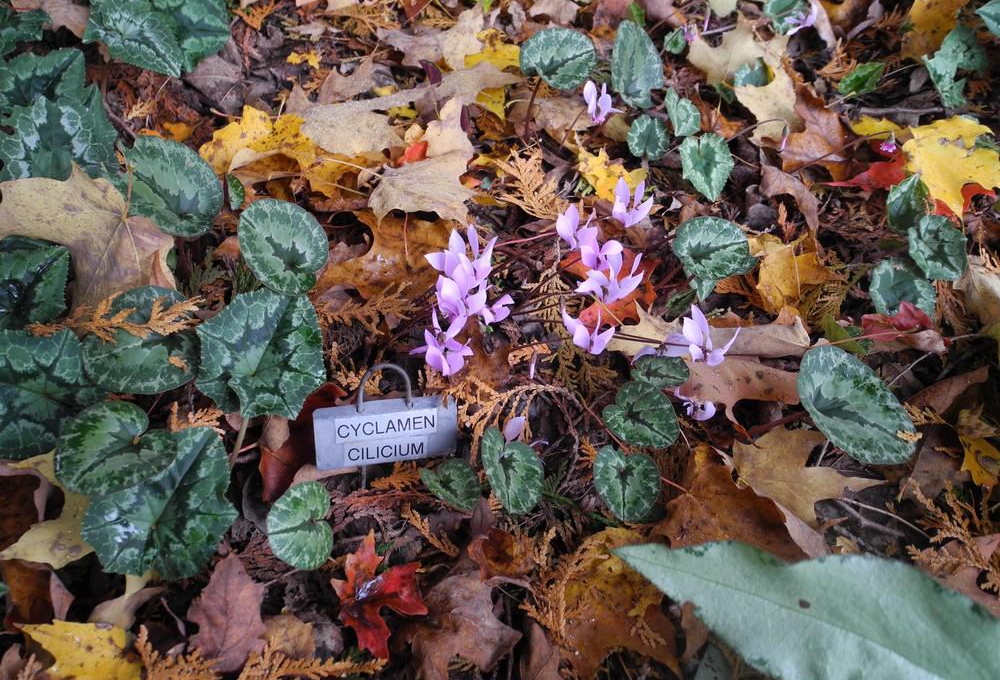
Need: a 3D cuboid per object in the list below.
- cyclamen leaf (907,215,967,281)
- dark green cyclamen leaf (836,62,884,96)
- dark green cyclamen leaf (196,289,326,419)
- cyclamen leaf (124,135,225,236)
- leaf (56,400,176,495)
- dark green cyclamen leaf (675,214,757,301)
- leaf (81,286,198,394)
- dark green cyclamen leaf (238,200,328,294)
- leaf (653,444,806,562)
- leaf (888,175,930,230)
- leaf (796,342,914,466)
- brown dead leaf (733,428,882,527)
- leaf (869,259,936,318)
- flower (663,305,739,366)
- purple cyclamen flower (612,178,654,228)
[{"bbox_3d":[0.276,-0.058,0.510,0.042,0.014,0.048,-19,61,-11],"label":"cyclamen leaf"},{"bbox_3d":[0.314,-0.227,0.700,0.062,0.012,0.025,-35,60,-20],"label":"dark green cyclamen leaf"},{"bbox_3d":[-0.136,0.005,0.462,0.079,0.017,0.083,18,66,0],"label":"dark green cyclamen leaf"},{"bbox_3d":[-0.219,-0.102,0.529,0.083,0.014,0.062,44,67,6],"label":"cyclamen leaf"},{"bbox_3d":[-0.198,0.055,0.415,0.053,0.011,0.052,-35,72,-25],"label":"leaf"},{"bbox_3d":[0.150,-0.062,0.568,0.052,0.013,0.055,-17,74,4],"label":"dark green cyclamen leaf"},{"bbox_3d":[-0.205,0.001,0.462,0.063,0.016,0.081,-20,56,-15],"label":"leaf"},{"bbox_3d":[-0.138,-0.060,0.515,0.051,0.010,0.065,-42,88,-15],"label":"dark green cyclamen leaf"},{"bbox_3d":[0.141,0.108,0.477,0.085,0.023,0.073,24,64,17],"label":"leaf"},{"bbox_3d":[0.303,-0.102,0.600,0.029,0.014,0.044,17,92,20],"label":"leaf"},{"bbox_3d":[0.193,0.035,0.437,0.070,0.016,0.069,32,50,8],"label":"leaf"},{"bbox_3d":[0.181,0.082,0.482,0.085,0.021,0.057,13,65,14],"label":"brown dead leaf"},{"bbox_3d":[0.246,-0.028,0.495,0.043,0.012,0.046,-22,62,-13],"label":"leaf"},{"bbox_3d":[0.115,-0.002,0.458,0.038,0.030,0.030,0,54,0],"label":"flower"},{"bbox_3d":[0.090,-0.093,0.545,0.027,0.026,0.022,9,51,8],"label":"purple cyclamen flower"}]

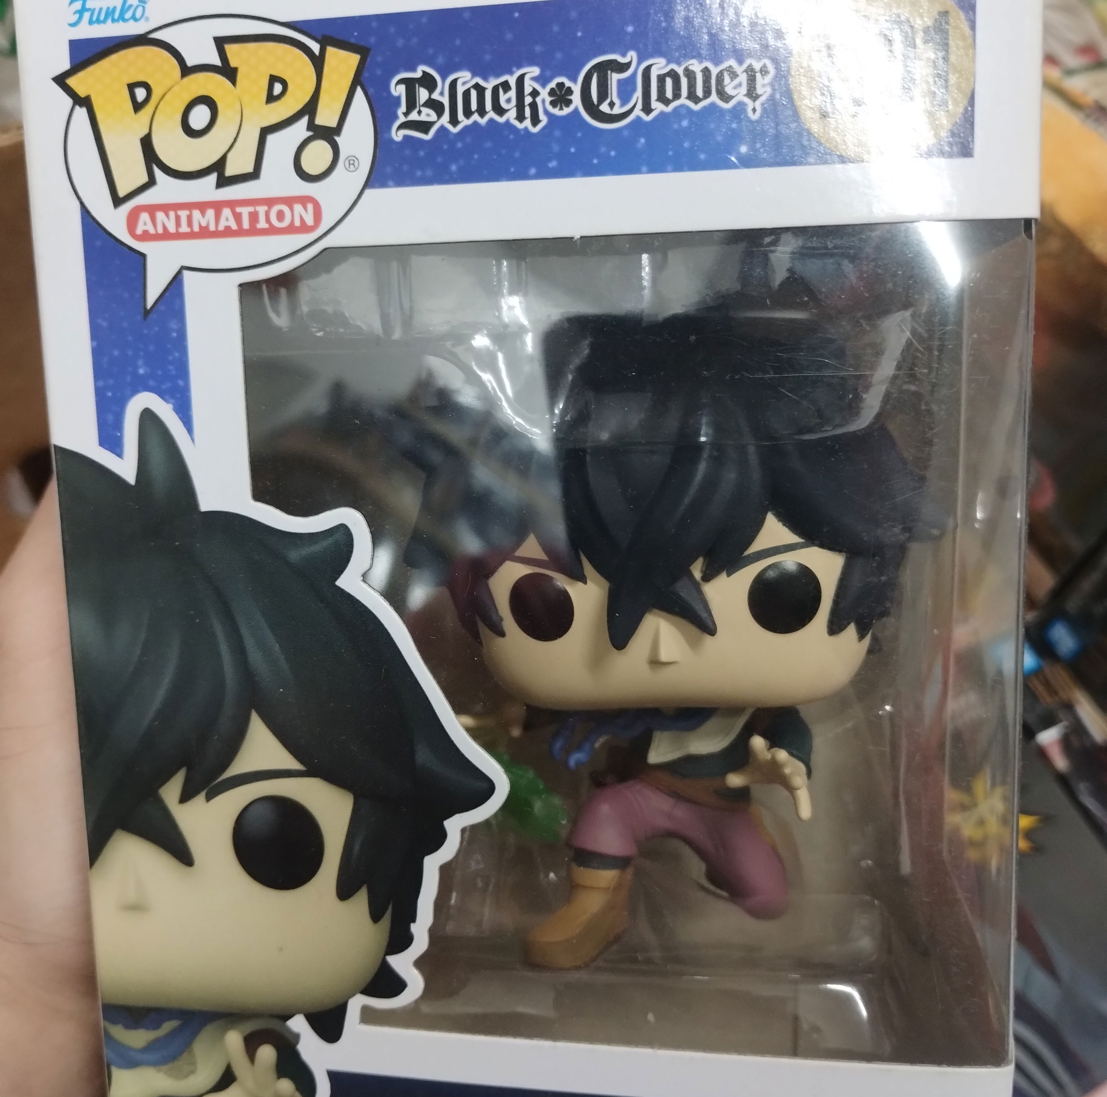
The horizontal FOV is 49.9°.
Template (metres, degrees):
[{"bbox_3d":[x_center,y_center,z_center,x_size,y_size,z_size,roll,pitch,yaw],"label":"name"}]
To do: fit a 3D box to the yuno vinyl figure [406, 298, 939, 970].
[{"bbox_3d":[0.016,0.014,0.181,0.083,0.100,0.068,0,8,10],"label":"yuno vinyl figure"}]

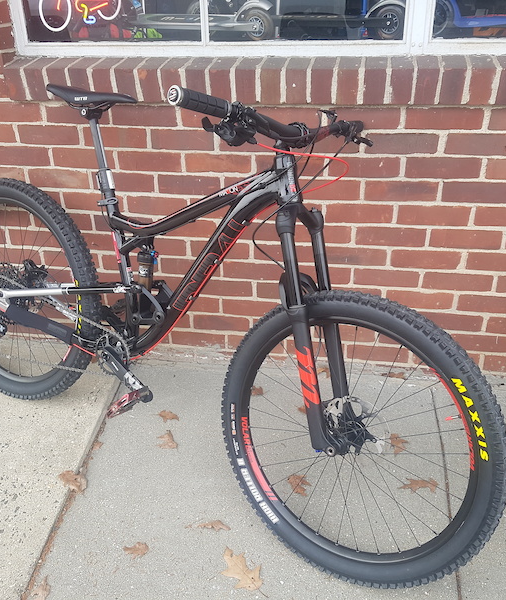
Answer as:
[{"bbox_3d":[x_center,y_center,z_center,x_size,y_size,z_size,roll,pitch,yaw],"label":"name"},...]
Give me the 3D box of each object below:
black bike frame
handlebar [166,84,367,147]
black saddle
[{"bbox_3d":[-0.075,-0.072,1.483,0.860,0.620,0.170,20,19,26],"label":"black bike frame"},{"bbox_3d":[0.105,-0.379,1.315,0.150,0.105,0.790,21,21,29],"label":"handlebar"},{"bbox_3d":[-0.415,-0.524,1.592,0.275,0.060,0.140,20,19,26],"label":"black saddle"}]

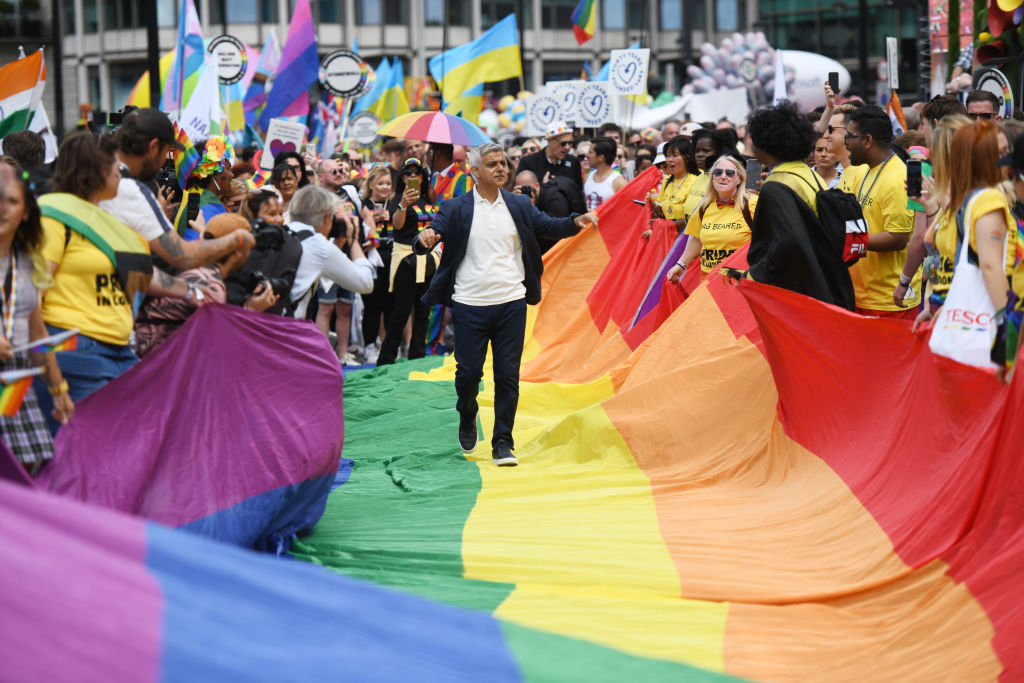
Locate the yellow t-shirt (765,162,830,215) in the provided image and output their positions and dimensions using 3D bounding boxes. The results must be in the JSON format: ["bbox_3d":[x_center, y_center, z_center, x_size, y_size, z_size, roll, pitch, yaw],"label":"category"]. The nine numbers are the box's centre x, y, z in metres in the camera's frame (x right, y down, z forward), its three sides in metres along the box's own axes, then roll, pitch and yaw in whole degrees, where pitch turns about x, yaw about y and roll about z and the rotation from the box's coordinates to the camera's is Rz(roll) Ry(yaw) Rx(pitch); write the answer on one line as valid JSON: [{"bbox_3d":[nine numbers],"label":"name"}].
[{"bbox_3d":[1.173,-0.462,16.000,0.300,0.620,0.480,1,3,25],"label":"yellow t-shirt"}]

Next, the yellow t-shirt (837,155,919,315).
[{"bbox_3d":[1.574,-0.465,16.400,0.300,0.680,0.500,-2,3,-32],"label":"yellow t-shirt"}]

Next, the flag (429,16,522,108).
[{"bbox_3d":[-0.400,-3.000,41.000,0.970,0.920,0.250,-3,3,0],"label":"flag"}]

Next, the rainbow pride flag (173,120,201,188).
[{"bbox_3d":[-1.424,-0.814,16.800,0.140,0.290,0.080,-1,3,11],"label":"rainbow pride flag"}]

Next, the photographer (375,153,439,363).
[{"bbox_3d":[-0.814,-0.621,30.200,0.550,1.620,0.450,-1,3,-12],"label":"photographer"}]

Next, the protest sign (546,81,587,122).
[{"bbox_3d":[0.605,-2.665,43.000,0.430,0.520,0.020,-2,3,-3],"label":"protest sign"}]

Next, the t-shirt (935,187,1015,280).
[{"bbox_3d":[1.846,-0.413,15.100,0.290,0.450,0.420,-2,3,-12],"label":"t-shirt"}]

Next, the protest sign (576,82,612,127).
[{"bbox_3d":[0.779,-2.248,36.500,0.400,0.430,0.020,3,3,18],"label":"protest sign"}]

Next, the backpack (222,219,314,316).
[{"bbox_3d":[-1.119,-0.338,17.800,0.250,0.470,0.320,-3,3,-35],"label":"backpack"}]

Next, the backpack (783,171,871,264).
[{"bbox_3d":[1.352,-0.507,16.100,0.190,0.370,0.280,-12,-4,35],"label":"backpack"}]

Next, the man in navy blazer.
[{"bbox_3d":[-0.024,-0.188,20.100,0.950,1.680,0.520,-1,3,-1],"label":"man in navy blazer"}]

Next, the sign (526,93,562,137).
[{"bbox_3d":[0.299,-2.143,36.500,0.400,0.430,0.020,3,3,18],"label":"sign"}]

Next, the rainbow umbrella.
[{"bbox_3d":[-0.626,-1.510,31.000,0.950,0.740,0.950,6,3,0],"label":"rainbow umbrella"}]

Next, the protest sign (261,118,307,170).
[{"bbox_3d":[-1.918,-1.640,32.300,0.297,0.420,0.020,13,2,-1],"label":"protest sign"}]

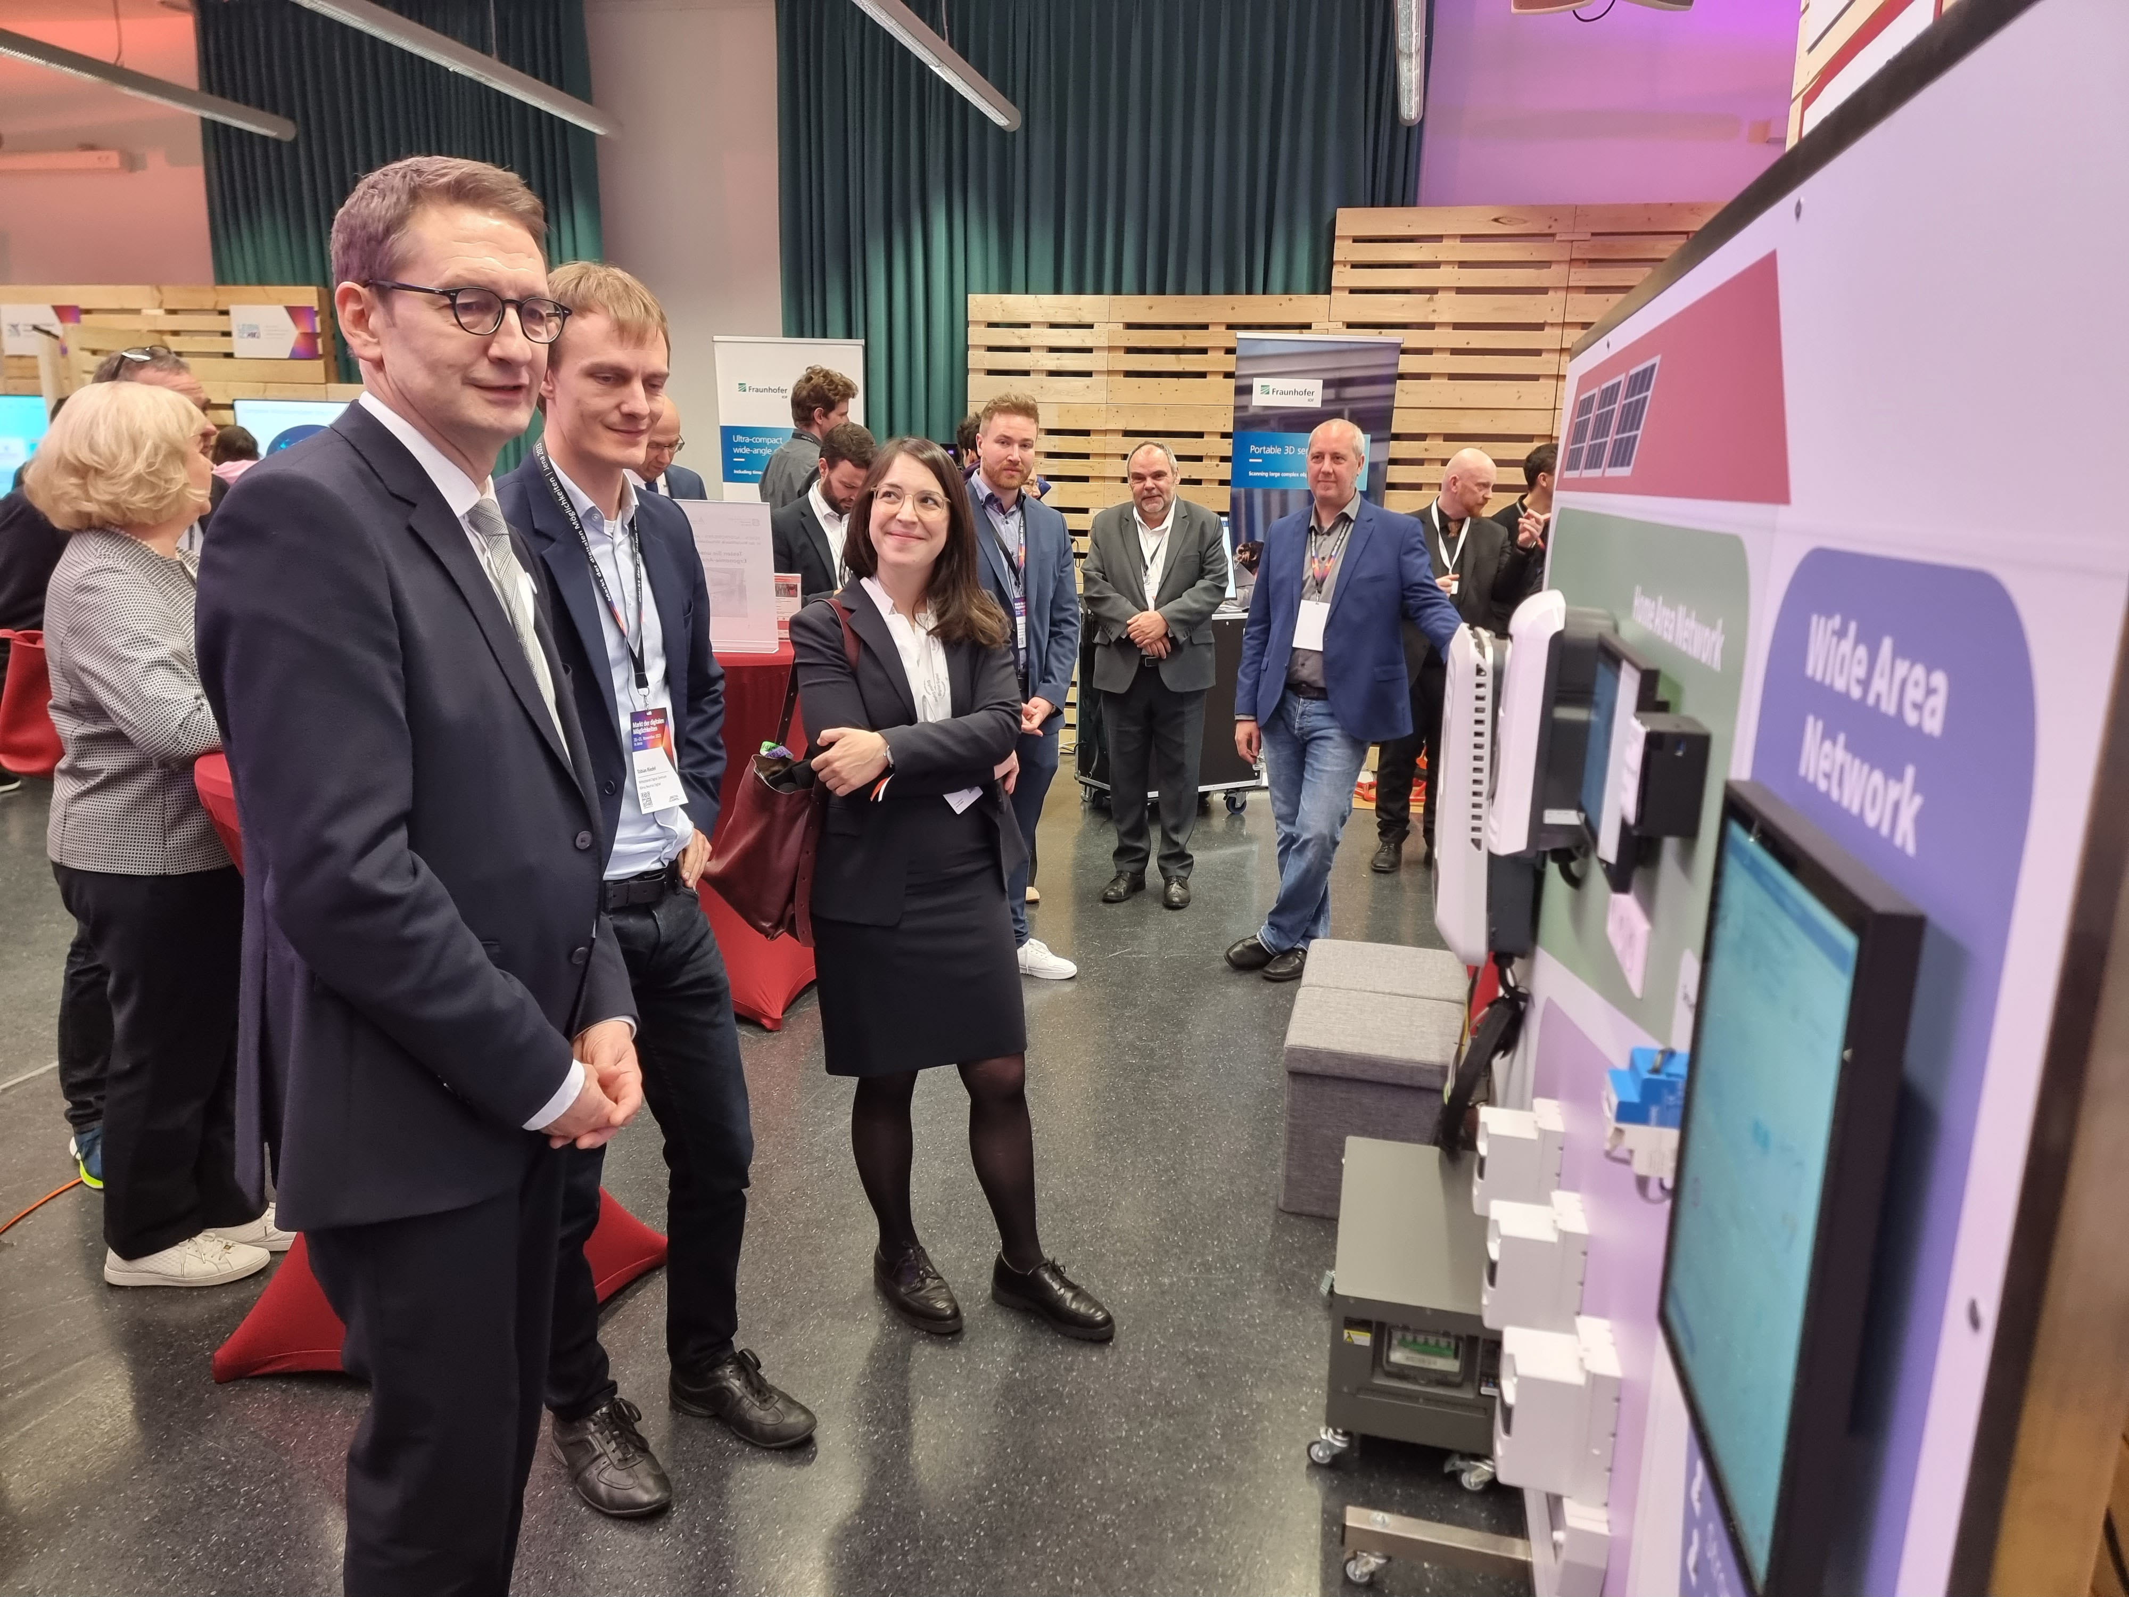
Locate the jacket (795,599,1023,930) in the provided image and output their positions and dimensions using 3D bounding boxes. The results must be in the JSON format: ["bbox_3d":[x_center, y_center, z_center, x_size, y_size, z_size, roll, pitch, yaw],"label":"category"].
[{"bbox_3d":[-0.278,-0.073,2.614,0.440,0.594,0.330,-5,15,-24],"label":"jacket"}]

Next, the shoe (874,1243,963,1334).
[{"bbox_3d":[-0.281,0.924,2.851,0.098,0.100,0.270,-7,15,-35],"label":"shoe"}]

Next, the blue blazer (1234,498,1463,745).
[{"bbox_3d":[0.874,-0.544,4.585,0.700,0.780,0.430,6,13,20],"label":"blue blazer"}]

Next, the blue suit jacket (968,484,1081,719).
[{"bbox_3d":[-0.167,-0.609,4.552,0.480,0.730,0.320,-2,14,-12],"label":"blue suit jacket"}]

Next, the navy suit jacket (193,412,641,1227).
[{"bbox_3d":[-0.632,0.001,1.534,0.390,0.800,0.500,3,13,10],"label":"navy suit jacket"}]

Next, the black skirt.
[{"bbox_3d":[-0.268,0.244,2.707,0.385,0.530,0.280,-5,14,-27],"label":"black skirt"}]

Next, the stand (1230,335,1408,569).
[{"bbox_3d":[1.183,-1.076,7.231,0.850,2.200,0.240,-1,13,-13],"label":"stand"}]

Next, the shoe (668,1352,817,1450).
[{"bbox_3d":[-0.545,0.988,2.493,0.285,0.115,0.107,6,13,20],"label":"shoe"}]

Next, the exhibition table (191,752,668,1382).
[{"bbox_3d":[-1.123,0.439,2.655,0.710,1.090,0.710,4,13,12],"label":"exhibition table"}]

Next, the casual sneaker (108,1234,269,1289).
[{"bbox_3d":[-1.715,0.879,2.885,0.300,0.098,0.107,1,13,-1],"label":"casual sneaker"}]

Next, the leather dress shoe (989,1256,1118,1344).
[{"bbox_3d":[-0.022,0.935,2.794,0.270,0.100,0.100,10,16,33],"label":"leather dress shoe"}]

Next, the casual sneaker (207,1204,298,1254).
[{"bbox_3d":[-1.617,0.853,3.005,0.300,0.098,0.107,1,13,-2],"label":"casual sneaker"}]

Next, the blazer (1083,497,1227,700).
[{"bbox_3d":[0.342,-0.754,5.525,0.560,0.740,0.340,3,12,6],"label":"blazer"}]

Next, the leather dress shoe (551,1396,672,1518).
[{"bbox_3d":[-0.728,1.014,2.354,0.107,0.115,0.288,-9,16,-41],"label":"leather dress shoe"}]

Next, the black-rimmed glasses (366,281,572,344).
[{"bbox_3d":[-0.576,-0.455,1.398,0.148,0.047,0.143,8,15,25],"label":"black-rimmed glasses"}]

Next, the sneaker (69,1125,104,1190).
[{"bbox_3d":[-2.160,0.769,3.303,0.107,0.115,0.285,-10,17,-42],"label":"sneaker"}]

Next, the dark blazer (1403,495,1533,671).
[{"bbox_3d":[1.561,-0.825,5.859,0.520,0.704,0.360,2,13,5],"label":"dark blazer"}]

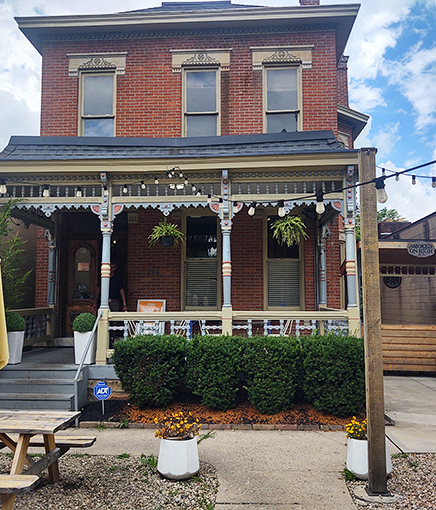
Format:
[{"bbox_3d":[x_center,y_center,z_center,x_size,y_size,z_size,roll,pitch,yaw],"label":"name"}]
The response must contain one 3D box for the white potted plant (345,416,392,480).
[{"bbox_3d":[1.471,1.855,5.155,0.430,0.556,0.430,0,-5,4],"label":"white potted plant"}]

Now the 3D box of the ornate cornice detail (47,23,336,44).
[{"bbox_3d":[-0.700,-4.896,11.708,6.590,0.230,0.170,0,-5,4],"label":"ornate cornice detail"}]

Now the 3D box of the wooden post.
[{"bbox_3d":[1.405,0.548,4.825,0.145,3.080,0.145,0,-5,4],"label":"wooden post"}]

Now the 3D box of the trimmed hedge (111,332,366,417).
[{"bbox_3d":[0.290,1.751,7.740,3.780,1.120,0.970,0,-5,4],"label":"trimmed hedge"}]

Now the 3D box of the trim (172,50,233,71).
[{"bbox_3d":[-0.376,-4.264,11.626,1.380,0.540,0.140,0,-5,4],"label":"trim"}]

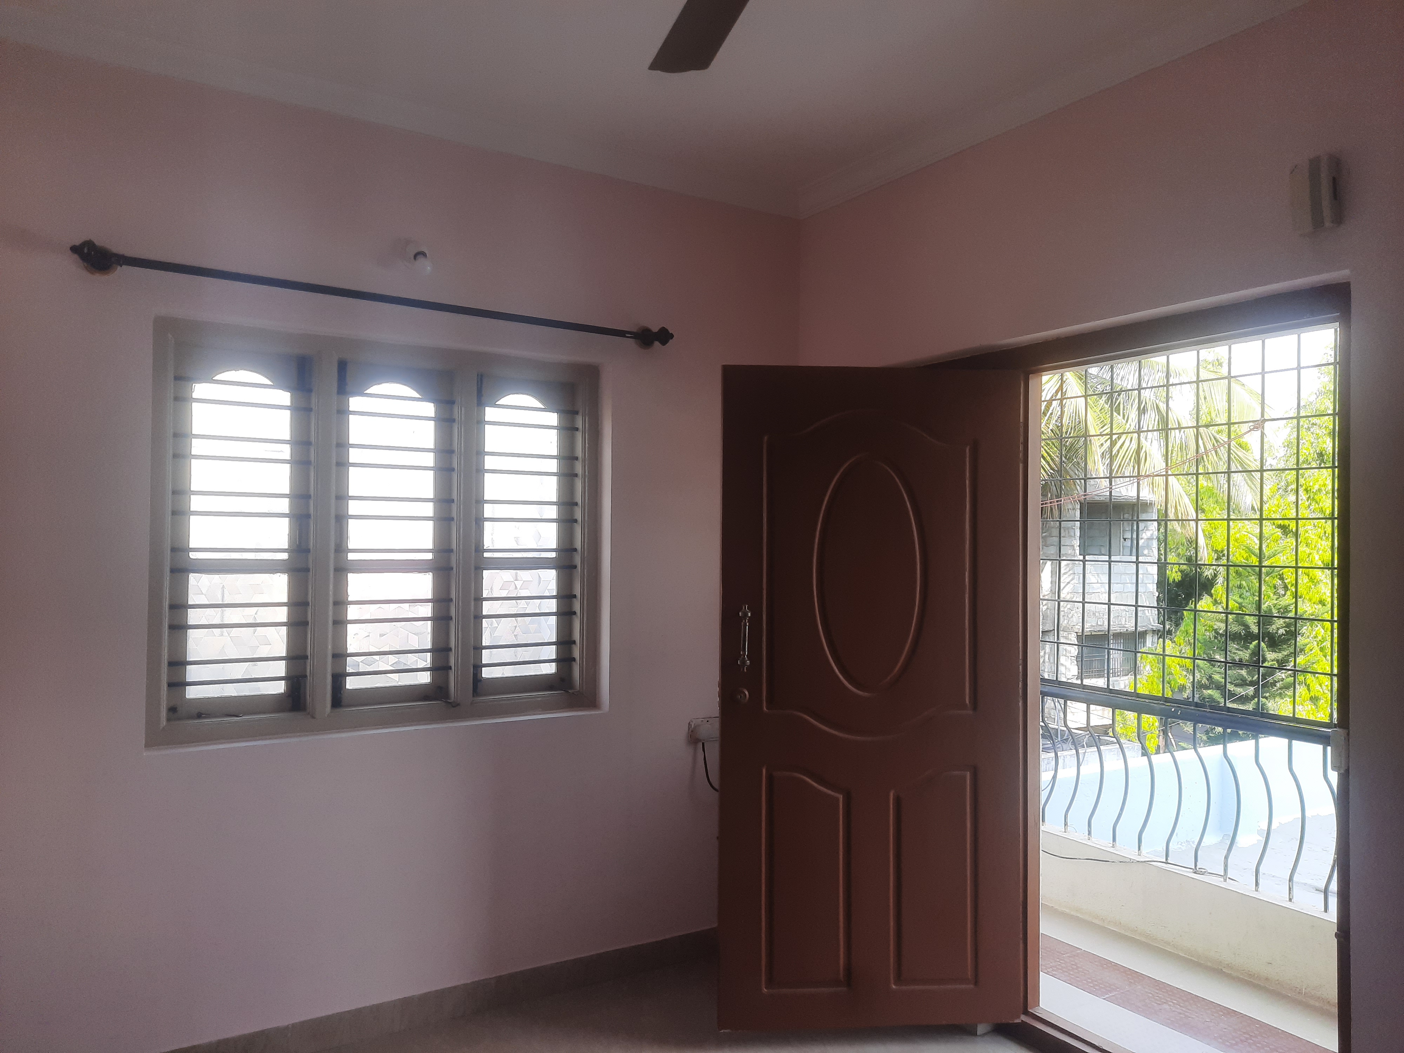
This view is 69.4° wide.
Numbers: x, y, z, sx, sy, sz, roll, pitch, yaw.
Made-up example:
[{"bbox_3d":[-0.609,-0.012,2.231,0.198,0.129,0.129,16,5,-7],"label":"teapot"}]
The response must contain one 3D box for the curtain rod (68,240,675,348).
[{"bbox_3d":[-0.869,-0.684,3.103,1.804,0.080,0.090,2,-1,-32],"label":"curtain rod"}]

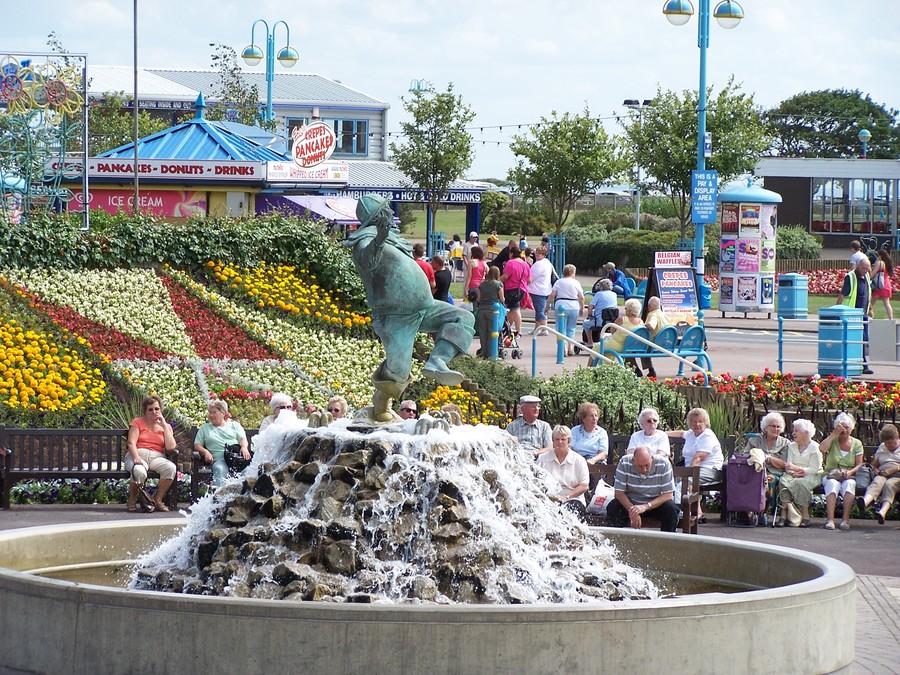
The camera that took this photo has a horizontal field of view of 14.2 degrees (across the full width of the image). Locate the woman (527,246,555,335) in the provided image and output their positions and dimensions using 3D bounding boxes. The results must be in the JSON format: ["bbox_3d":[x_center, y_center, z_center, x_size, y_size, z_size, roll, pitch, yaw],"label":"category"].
[{"bbox_3d":[1.698,-0.872,67.800,0.420,1.650,0.520,3,3,37],"label":"woman"}]

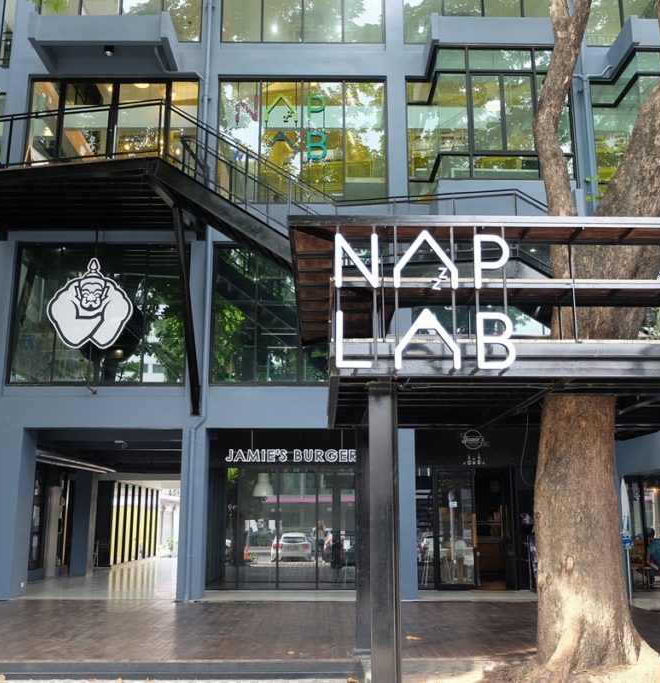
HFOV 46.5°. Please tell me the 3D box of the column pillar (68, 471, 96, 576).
[{"bbox_3d":[-5.749,4.210,17.968,0.372,2.424,0.458,0,-12,0],"label":"column pillar"}]

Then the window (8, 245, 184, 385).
[{"bbox_3d":[-4.252,-0.513,14.222,3.262,2.687,0.150,0,-12,0],"label":"window"}]

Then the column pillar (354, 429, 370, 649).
[{"bbox_3d":[0.390,2.163,8.529,0.200,2.415,0.200,0,-12,0],"label":"column pillar"}]

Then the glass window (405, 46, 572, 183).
[{"bbox_3d":[2.927,-4.020,14.428,2.850,2.659,1.162,0,-12,0],"label":"glass window"}]

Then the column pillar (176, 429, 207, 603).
[{"bbox_3d":[-2.398,3.011,13.546,0.429,2.906,0.419,0,-12,0],"label":"column pillar"}]

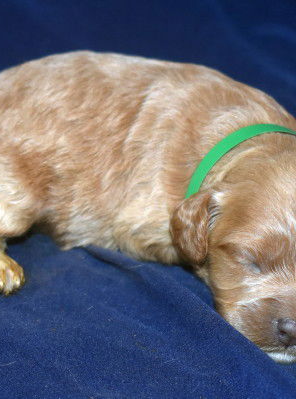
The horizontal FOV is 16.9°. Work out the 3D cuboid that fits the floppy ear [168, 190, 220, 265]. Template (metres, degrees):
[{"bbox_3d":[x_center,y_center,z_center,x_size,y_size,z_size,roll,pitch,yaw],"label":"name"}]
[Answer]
[{"bbox_3d":[0.022,0.014,0.482,0.013,0.034,0.023,-27,43,-33],"label":"floppy ear"}]

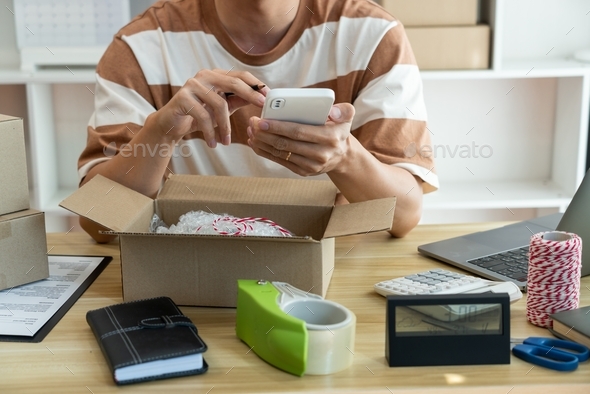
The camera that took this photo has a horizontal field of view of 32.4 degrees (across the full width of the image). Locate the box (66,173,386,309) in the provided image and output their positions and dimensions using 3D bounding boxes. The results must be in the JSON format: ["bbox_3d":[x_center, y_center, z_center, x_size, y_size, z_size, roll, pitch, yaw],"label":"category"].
[{"bbox_3d":[-0.078,0.055,1.328,0.410,0.126,0.335,1,14,7],"label":"box"}]

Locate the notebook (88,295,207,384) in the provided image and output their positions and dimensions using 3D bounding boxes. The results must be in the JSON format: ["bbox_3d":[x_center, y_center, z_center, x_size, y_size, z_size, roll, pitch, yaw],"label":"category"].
[{"bbox_3d":[-0.168,0.158,1.136,0.104,0.022,0.178,-6,15,-20],"label":"notebook"}]

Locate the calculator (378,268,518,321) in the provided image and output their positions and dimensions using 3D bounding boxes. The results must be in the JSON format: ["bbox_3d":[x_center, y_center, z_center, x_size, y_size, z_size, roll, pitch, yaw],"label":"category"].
[{"bbox_3d":[0.191,0.114,1.286,0.118,0.029,0.140,-10,17,-34],"label":"calculator"}]

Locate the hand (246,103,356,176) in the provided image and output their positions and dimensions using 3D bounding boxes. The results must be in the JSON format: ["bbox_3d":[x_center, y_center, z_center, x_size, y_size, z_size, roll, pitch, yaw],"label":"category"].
[{"bbox_3d":[0.008,-0.071,1.270,0.138,0.087,0.095,0,14,0],"label":"hand"}]

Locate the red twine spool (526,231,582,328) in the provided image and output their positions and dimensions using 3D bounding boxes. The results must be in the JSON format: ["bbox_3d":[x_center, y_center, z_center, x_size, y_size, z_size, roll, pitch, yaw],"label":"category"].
[{"bbox_3d":[0.306,0.098,1.200,0.057,0.101,0.057,0,14,0],"label":"red twine spool"}]

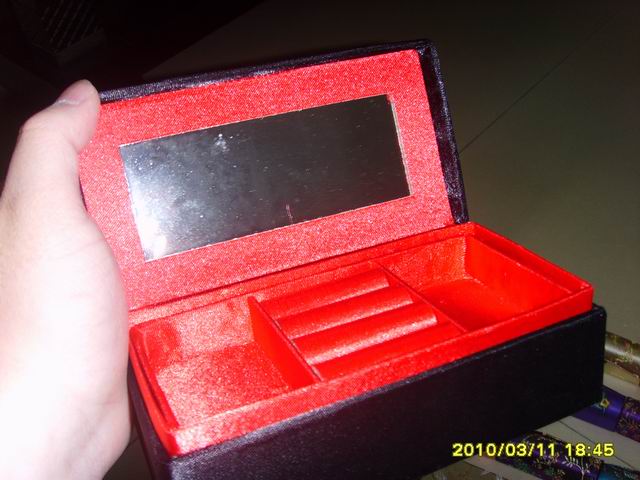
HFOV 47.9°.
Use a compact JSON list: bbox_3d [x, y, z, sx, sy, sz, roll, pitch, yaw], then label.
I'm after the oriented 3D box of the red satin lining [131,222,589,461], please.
[{"bbox_3d":[0.013,0.034,0.260,0.147,0.024,0.073,-16,24,-18],"label":"red satin lining"}]

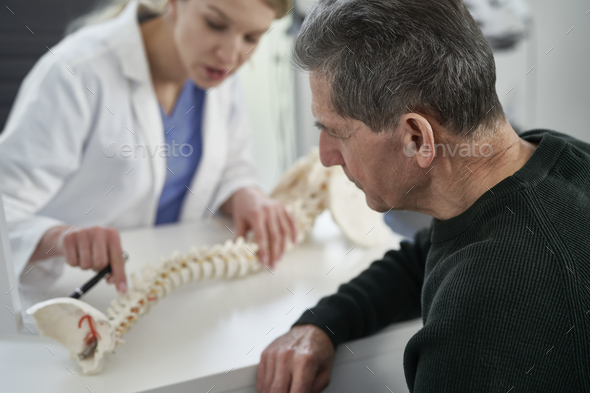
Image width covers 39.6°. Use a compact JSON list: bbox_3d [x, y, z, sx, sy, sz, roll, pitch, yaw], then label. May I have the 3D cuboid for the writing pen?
[{"bbox_3d":[-0.272,0.117,1.065,0.137,0.010,0.010,-38,28,-17],"label":"writing pen"}]

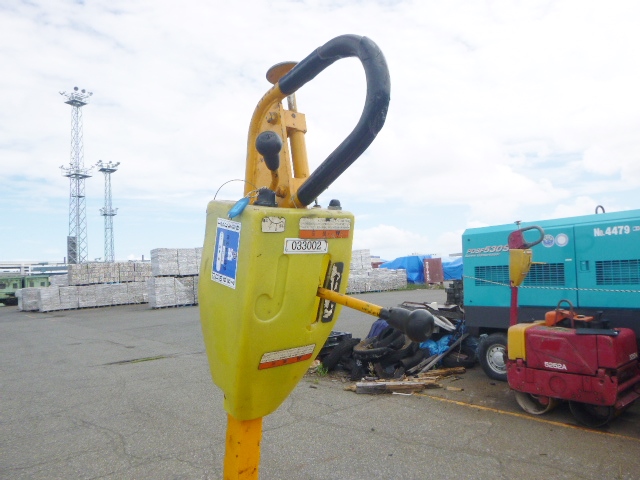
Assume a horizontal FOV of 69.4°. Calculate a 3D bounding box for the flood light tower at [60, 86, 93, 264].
[{"bbox_3d":[-38.459,-9.554,73.481,4.300,29.760,4.300,-2,-2,4],"label":"flood light tower"}]

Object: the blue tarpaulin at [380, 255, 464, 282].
[{"bbox_3d":[5.928,1.601,26.026,6.000,1.550,2.200,-1,-2,-25],"label":"blue tarpaulin"}]

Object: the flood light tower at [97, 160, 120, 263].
[{"bbox_3d":[-49.043,-5.761,107.561,4.900,25.190,4.900,-2,-2,0],"label":"flood light tower"}]

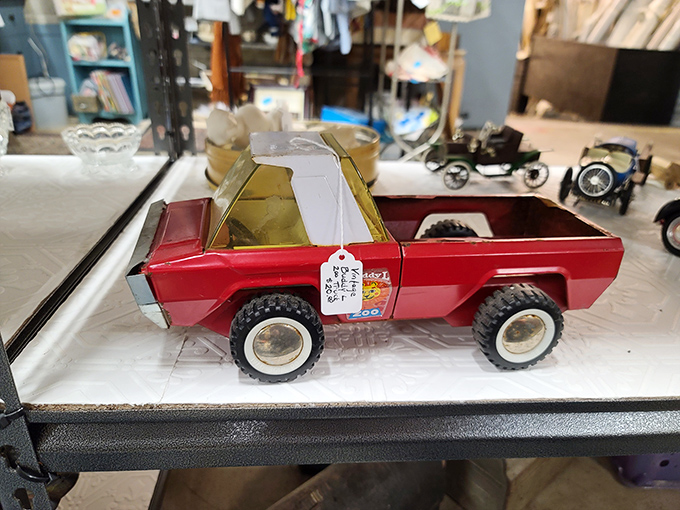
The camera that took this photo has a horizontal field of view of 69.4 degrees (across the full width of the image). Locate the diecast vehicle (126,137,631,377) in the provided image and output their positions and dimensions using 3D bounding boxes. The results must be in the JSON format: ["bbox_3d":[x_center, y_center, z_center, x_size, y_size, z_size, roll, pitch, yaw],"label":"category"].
[{"bbox_3d":[0.025,-0.012,0.369,0.328,0.144,0.141,-1,25,-10],"label":"diecast vehicle"}]

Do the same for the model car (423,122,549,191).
[{"bbox_3d":[0.237,-0.162,0.782,0.189,0.094,0.095,-2,25,-12],"label":"model car"}]

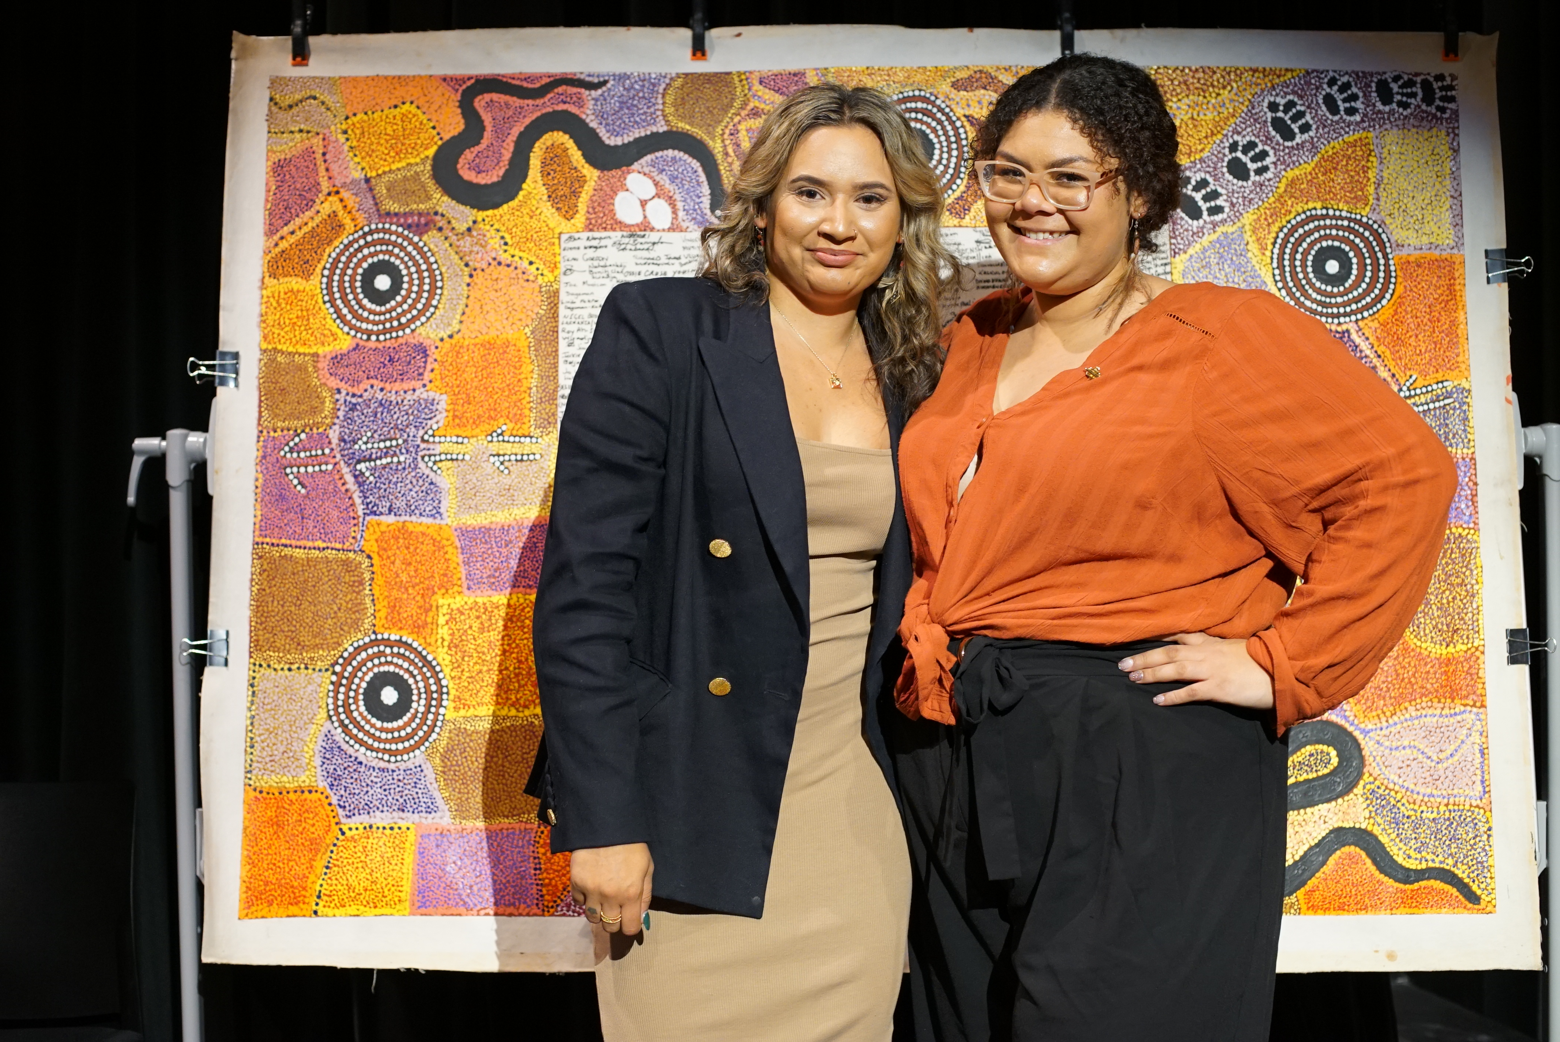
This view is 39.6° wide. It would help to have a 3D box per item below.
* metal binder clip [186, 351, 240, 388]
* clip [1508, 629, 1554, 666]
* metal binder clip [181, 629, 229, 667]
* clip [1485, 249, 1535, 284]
[{"bbox_3d":[-0.797,-0.212,3.059,0.067,0.051,0.034,0,-8,0],"label":"metal binder clip"},{"bbox_3d":[1.038,0.176,3.006,0.067,0.051,0.034,0,-8,0],"label":"clip"},{"bbox_3d":[-0.794,0.177,3.006,0.067,0.051,0.034,0,-8,0],"label":"metal binder clip"},{"bbox_3d":[1.034,-0.358,3.080,0.067,0.051,0.034,0,-8,0],"label":"clip"}]

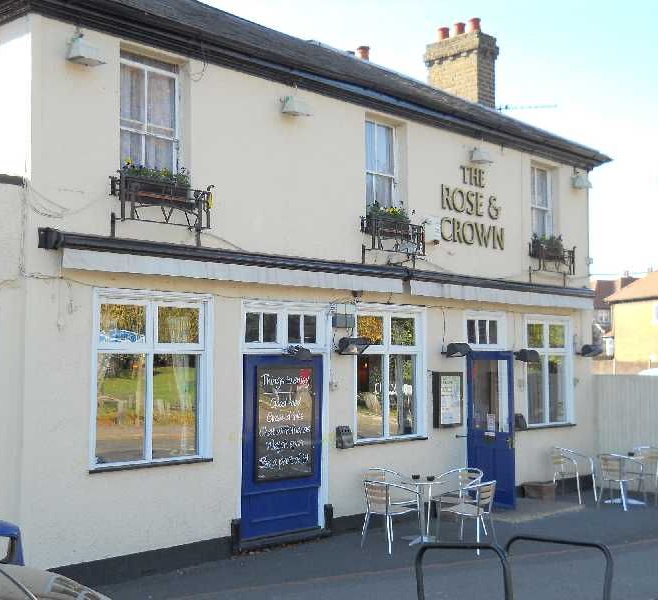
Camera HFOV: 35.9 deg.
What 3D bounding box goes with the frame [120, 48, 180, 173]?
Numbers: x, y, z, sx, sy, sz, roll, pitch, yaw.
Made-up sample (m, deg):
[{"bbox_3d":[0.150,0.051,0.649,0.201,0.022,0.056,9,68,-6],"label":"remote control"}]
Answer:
[{"bbox_3d":[-1.929,-1.841,10.693,0.100,1.370,0.880,-3,-4,42],"label":"frame"}]

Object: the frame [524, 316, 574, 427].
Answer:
[{"bbox_3d":[3.384,1.093,15.669,0.130,1.710,1.510,-3,-5,42],"label":"frame"}]

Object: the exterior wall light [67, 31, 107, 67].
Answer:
[{"bbox_3d":[-2.245,-2.341,9.456,0.220,0.260,0.300,-3,-5,42],"label":"exterior wall light"}]

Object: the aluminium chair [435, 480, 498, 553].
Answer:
[{"bbox_3d":[1.530,2.367,11.205,0.560,0.725,0.540,-3,-4,39],"label":"aluminium chair"}]

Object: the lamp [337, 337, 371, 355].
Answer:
[{"bbox_3d":[0.295,0.560,12.510,0.300,0.220,0.320,-3,-4,42],"label":"lamp"}]

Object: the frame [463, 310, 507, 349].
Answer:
[{"bbox_3d":[2.212,0.442,14.418,0.120,0.555,1.070,-3,-5,42],"label":"frame"}]

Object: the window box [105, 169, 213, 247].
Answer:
[{"bbox_3d":[-1.644,-0.897,10.076,0.240,0.630,1.130,-3,-5,42],"label":"window box"}]

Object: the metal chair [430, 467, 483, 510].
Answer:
[{"bbox_3d":[1.513,2.375,11.873,0.537,0.740,0.578,-2,-4,41],"label":"metal chair"}]

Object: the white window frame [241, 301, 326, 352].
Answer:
[{"bbox_3d":[-0.463,0.319,11.457,0.120,0.565,1.435,-3,-5,42],"label":"white window frame"}]

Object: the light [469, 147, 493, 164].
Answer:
[{"bbox_3d":[2.168,-2.055,14.335,0.220,0.240,0.290,-3,-5,42],"label":"light"}]

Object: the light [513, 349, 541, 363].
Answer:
[{"bbox_3d":[2.796,0.785,14.444,0.314,0.187,0.243,-2,-4,41],"label":"light"}]

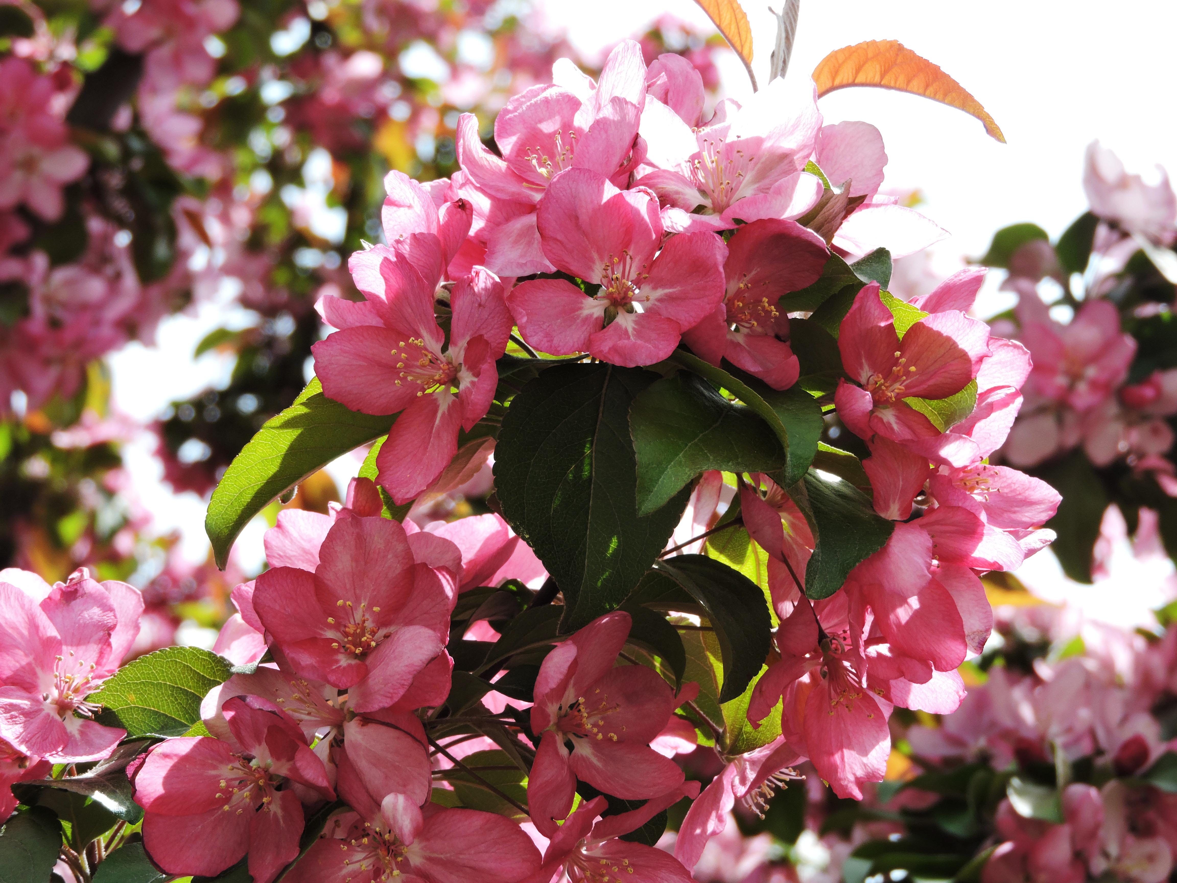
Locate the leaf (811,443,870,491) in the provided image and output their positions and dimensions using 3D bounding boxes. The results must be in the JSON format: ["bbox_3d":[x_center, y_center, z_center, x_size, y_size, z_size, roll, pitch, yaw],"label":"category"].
[{"bbox_3d":[0.052,0.005,0.880,0.016,0.011,0.010,-11,-15,-15],"label":"leaf"}]

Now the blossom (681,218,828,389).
[{"bbox_3d":[0.035,-0.030,0.925,0.036,0.037,0.024,6,4,-24],"label":"blossom"}]

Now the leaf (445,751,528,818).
[{"bbox_3d":[-0.022,0.072,0.895,0.020,0.015,0.010,0,-17,-6],"label":"leaf"}]

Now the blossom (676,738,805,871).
[{"bbox_3d":[0.031,0.074,0.875,0.020,0.035,0.034,42,5,18],"label":"blossom"}]

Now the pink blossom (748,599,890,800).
[{"bbox_3d":[0.047,0.052,0.858,0.028,0.036,0.025,2,36,-16],"label":"pink blossom"}]

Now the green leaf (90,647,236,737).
[{"bbox_3d":[-0.087,0.051,0.870,0.031,0.019,0.012,-7,-18,7],"label":"green leaf"}]

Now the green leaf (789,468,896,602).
[{"bbox_3d":[0.051,0.019,0.855,0.021,0.026,0.013,2,-12,-14],"label":"green leaf"}]

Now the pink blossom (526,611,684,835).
[{"bbox_3d":[0.003,0.057,0.868,0.034,0.044,0.020,7,-7,-33],"label":"pink blossom"}]

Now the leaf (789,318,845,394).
[{"bbox_3d":[0.046,-0.018,0.875,0.017,0.020,0.009,2,-6,-11],"label":"leaf"}]

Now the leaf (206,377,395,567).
[{"bbox_3d":[-0.065,0.004,0.920,0.052,0.023,0.019,-39,0,1],"label":"leaf"}]

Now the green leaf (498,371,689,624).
[{"bbox_3d":[0.001,0.012,0.915,0.041,0.057,0.014,3,6,0],"label":"green leaf"}]

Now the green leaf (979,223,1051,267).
[{"bbox_3d":[0.129,-0.059,1.280,0.023,0.016,0.013,0,-11,0],"label":"green leaf"}]

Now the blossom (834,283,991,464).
[{"bbox_3d":[0.070,-0.015,0.920,0.033,0.035,0.024,5,-20,-23],"label":"blossom"}]

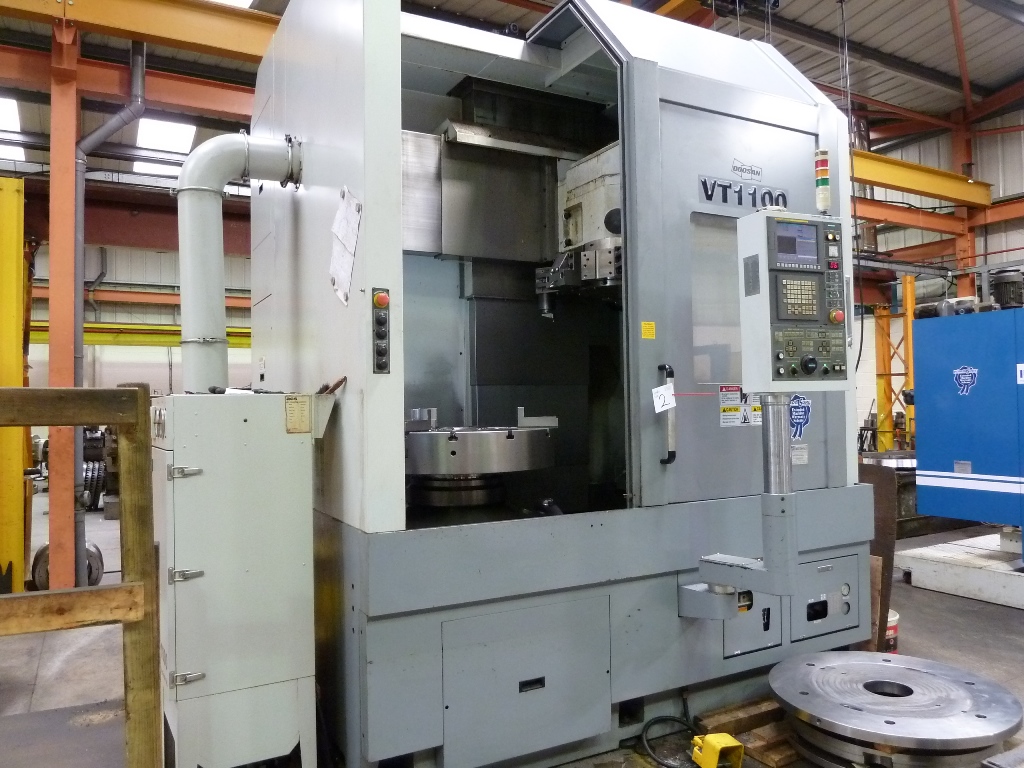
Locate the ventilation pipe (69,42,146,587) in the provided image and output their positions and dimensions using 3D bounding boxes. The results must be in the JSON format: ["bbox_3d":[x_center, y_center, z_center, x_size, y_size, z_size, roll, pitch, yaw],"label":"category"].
[{"bbox_3d":[-3.630,-0.682,6.673,0.587,4.990,0.120,0,-2,-28],"label":"ventilation pipe"}]

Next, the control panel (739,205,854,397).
[{"bbox_3d":[1.186,-0.333,3.120,0.410,0.726,0.179,0,-2,-22],"label":"control panel"}]

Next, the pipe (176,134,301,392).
[{"bbox_3d":[-1.330,-0.596,3.646,0.575,1.302,0.210,0,-2,-28],"label":"pipe"}]

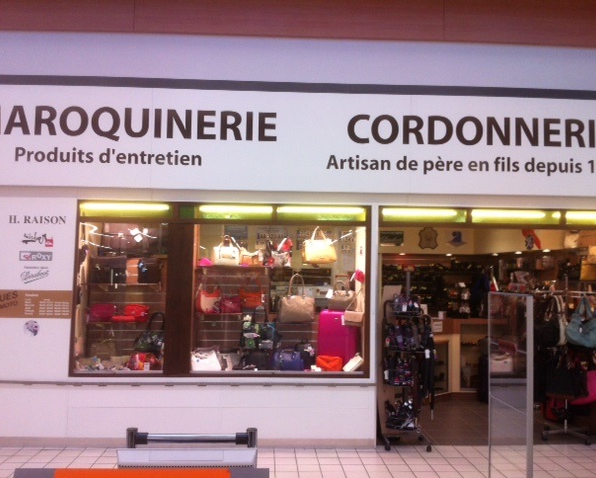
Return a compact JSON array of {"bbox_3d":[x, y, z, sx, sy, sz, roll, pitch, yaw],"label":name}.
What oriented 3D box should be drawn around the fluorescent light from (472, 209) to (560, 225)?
[{"bbox_3d":[2.168,-0.219,6.504,0.901,0.157,0.100,1,-3,-3],"label":"fluorescent light"}]

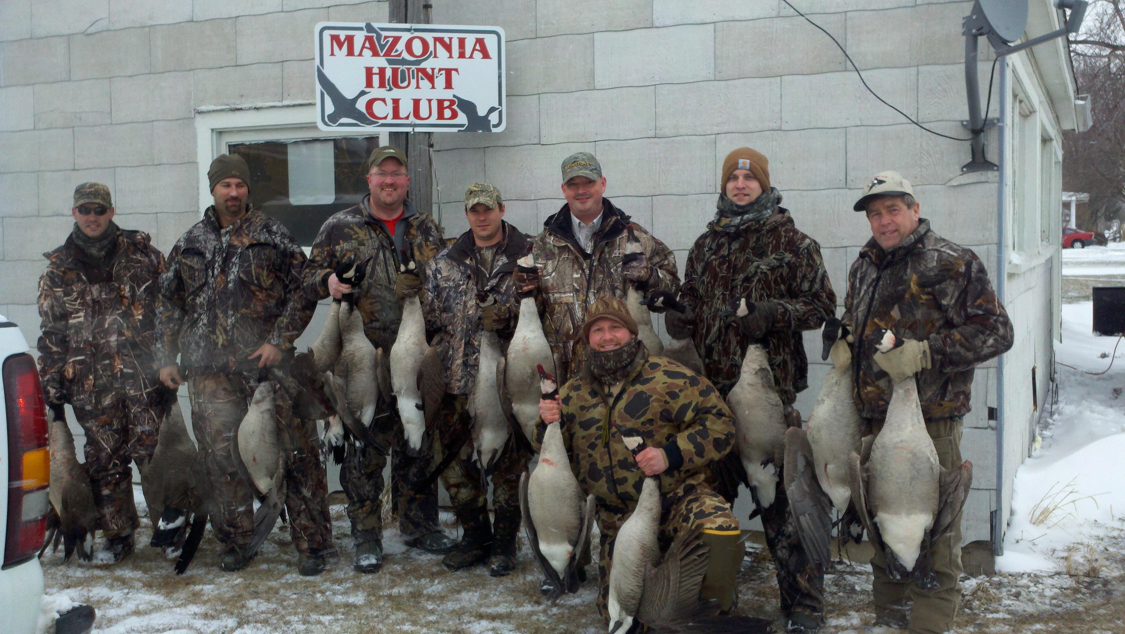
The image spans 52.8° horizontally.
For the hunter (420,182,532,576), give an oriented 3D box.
[{"bbox_3d":[-0.386,0.261,5.051,0.520,1.725,0.430,0,1,6],"label":"hunter"}]

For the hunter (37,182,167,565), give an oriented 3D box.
[{"bbox_3d":[-2.138,0.247,5.271,0.560,1.751,0.400,0,1,-12],"label":"hunter"}]

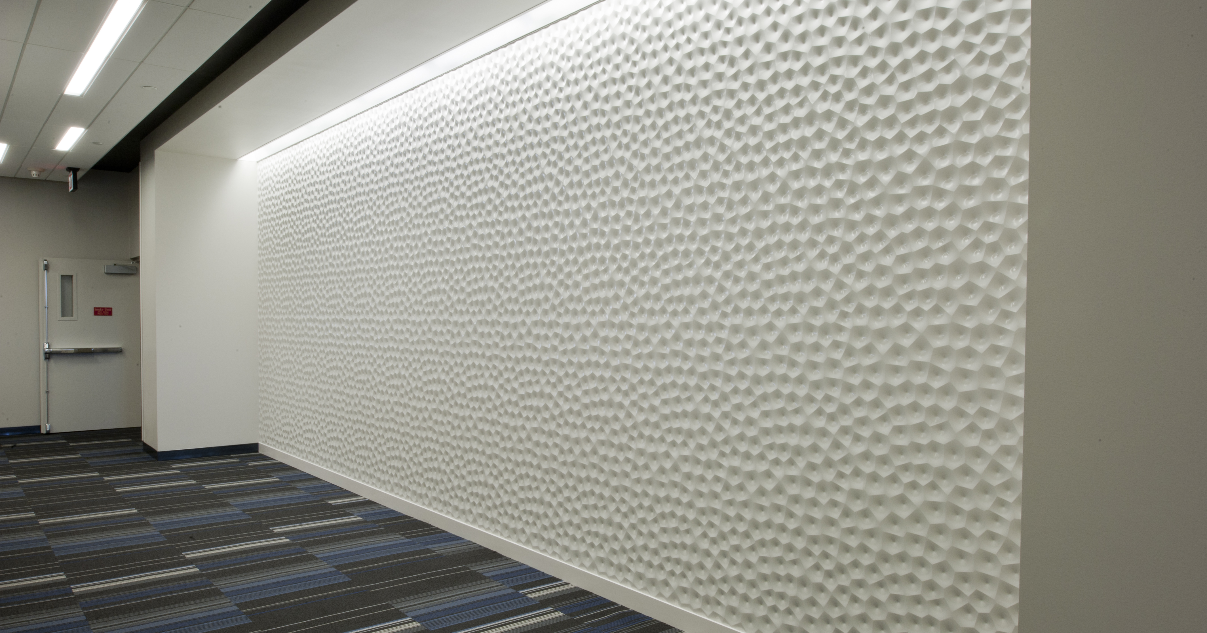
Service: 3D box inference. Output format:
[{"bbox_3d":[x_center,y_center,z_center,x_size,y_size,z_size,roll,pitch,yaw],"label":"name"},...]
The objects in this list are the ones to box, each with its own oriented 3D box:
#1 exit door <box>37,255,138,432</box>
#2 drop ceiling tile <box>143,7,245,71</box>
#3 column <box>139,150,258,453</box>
[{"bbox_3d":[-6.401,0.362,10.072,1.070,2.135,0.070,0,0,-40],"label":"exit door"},{"bbox_3d":[-2.497,-1.662,4.870,0.295,0.020,1.230,0,0,-40],"label":"drop ceiling tile"},{"bbox_3d":[-4.338,-0.127,8.619,0.935,3.065,0.800,0,0,-40],"label":"column"}]

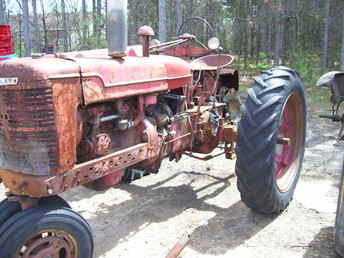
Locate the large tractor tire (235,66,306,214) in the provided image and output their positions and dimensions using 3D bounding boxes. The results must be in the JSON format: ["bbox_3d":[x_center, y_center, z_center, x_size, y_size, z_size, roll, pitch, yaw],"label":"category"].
[{"bbox_3d":[1.045,0.124,3.600,0.300,1.465,1.465,6,12,33],"label":"large tractor tire"}]

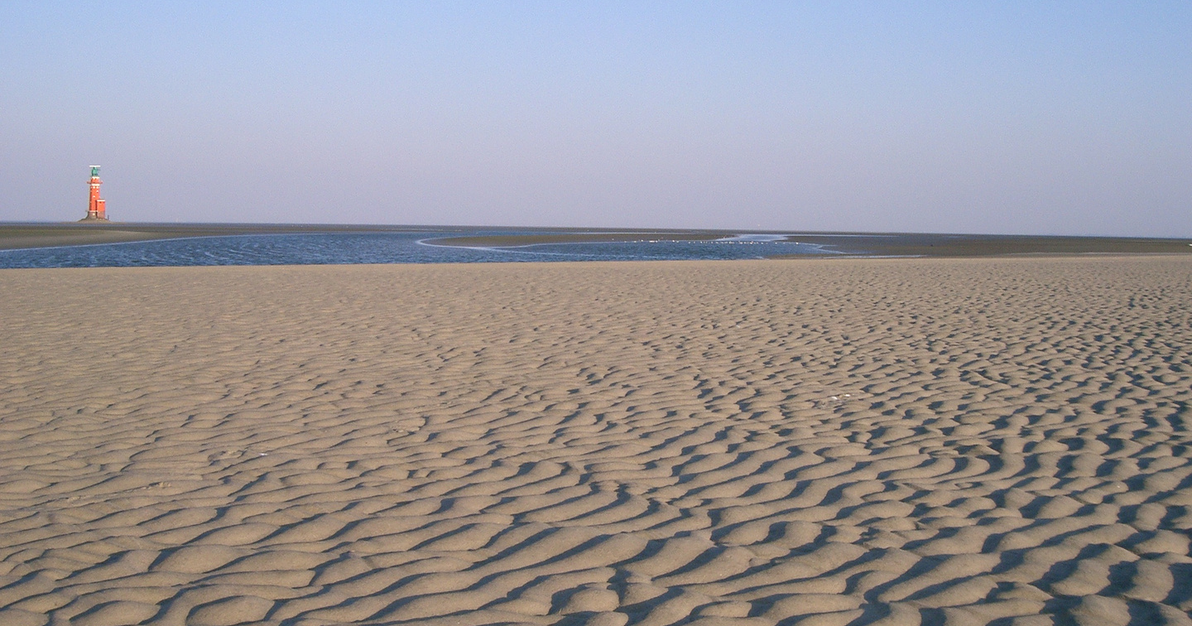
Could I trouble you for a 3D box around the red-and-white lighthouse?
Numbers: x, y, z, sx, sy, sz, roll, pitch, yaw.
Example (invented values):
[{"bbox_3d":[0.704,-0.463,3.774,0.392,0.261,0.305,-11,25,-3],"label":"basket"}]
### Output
[{"bbox_3d":[-318.379,-76.482,855.000,14.200,35.000,11.500,0,4,-20],"label":"red-and-white lighthouse"}]

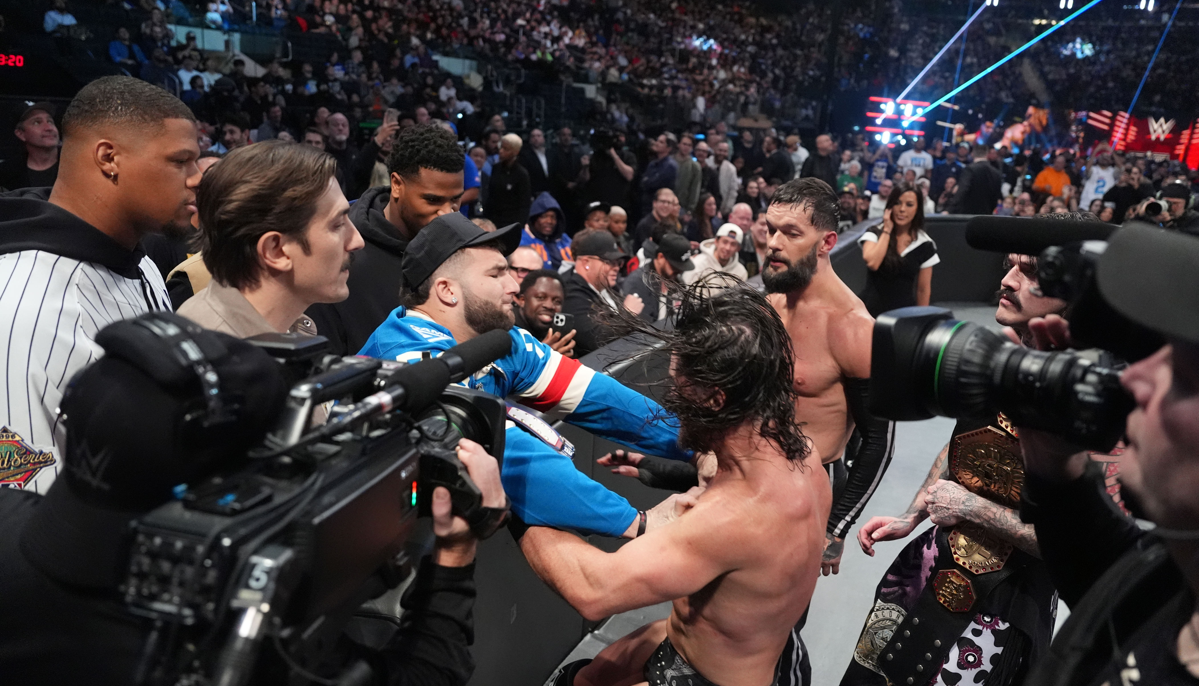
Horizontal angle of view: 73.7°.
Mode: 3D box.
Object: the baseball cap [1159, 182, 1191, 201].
[{"bbox_3d":[3.895,-1.019,5.400,0.260,0.140,0.180,1,12,-41],"label":"baseball cap"}]

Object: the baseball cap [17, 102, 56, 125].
[{"bbox_3d":[-3.096,-1.259,4.400,0.260,0.130,0.180,-10,6,30],"label":"baseball cap"}]

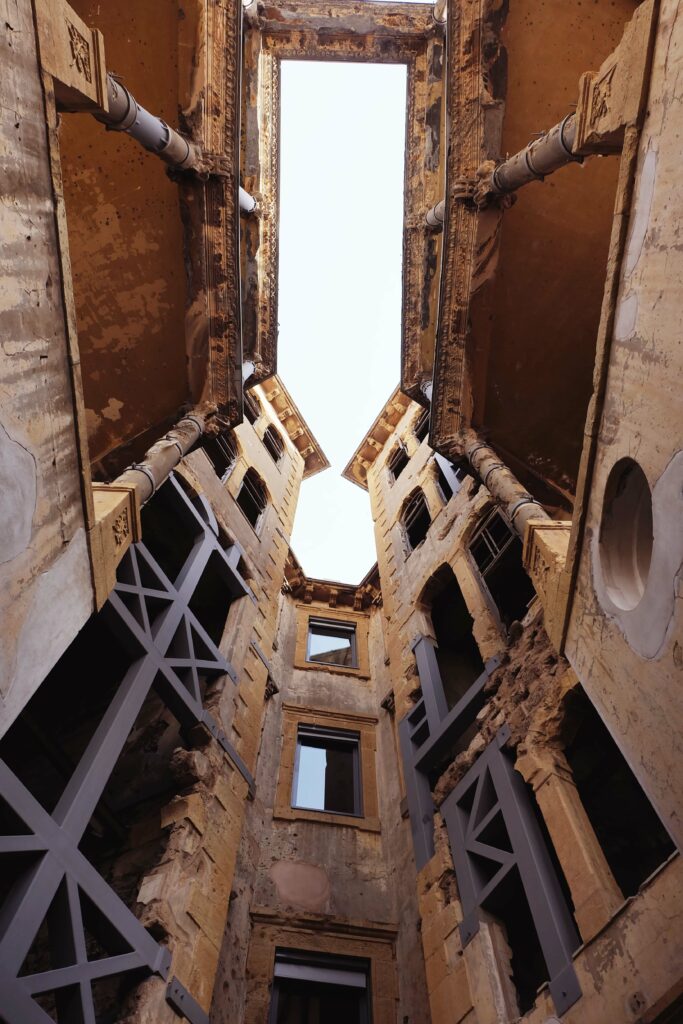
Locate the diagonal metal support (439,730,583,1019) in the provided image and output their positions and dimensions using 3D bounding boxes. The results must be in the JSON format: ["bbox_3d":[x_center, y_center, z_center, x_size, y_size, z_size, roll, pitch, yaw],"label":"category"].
[{"bbox_3d":[1.458,3.433,6.348,0.250,2.812,1.200,30,-73,-10],"label":"diagonal metal support"}]

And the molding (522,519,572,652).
[{"bbox_3d":[1.307,0.388,3.866,0.355,0.947,0.426,1,-70,0],"label":"molding"}]

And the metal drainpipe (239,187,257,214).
[{"bbox_3d":[-1.320,-4.326,9.382,0.225,2.195,0.225,0,-70,0],"label":"metal drainpipe"}]

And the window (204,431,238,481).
[{"bbox_3d":[-2.551,-1.333,14.470,0.250,2.953,0.830,-27,-73,9],"label":"window"}]

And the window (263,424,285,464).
[{"bbox_3d":[-1.964,-1.906,19.305,0.250,2.490,0.849,-27,-73,9],"label":"window"}]

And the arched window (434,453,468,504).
[{"bbox_3d":[2.375,-0.927,14.504,0.250,3.000,0.860,30,-73,-10],"label":"arched window"}]

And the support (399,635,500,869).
[{"bbox_3d":[1.442,2.472,9.146,0.280,3.936,2.072,30,-73,-10],"label":"support"}]

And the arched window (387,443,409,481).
[{"bbox_3d":[1.666,-1.456,19.453,0.250,2.760,0.860,30,-73,-10],"label":"arched window"}]

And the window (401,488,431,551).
[{"bbox_3d":[1.672,0.135,14.924,0.250,2.760,0.860,30,-73,-10],"label":"window"}]

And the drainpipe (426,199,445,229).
[{"bbox_3d":[1.346,-4.156,9.529,0.225,2.375,0.225,0,-70,0],"label":"drainpipe"}]

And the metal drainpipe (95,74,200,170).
[{"bbox_3d":[-1.330,-2.746,4.955,0.241,2.326,0.241,0,-70,0],"label":"metal drainpipe"}]

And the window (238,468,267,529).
[{"bbox_3d":[-1.964,-0.280,14.752,0.250,2.586,0.830,-27,-73,9],"label":"window"}]

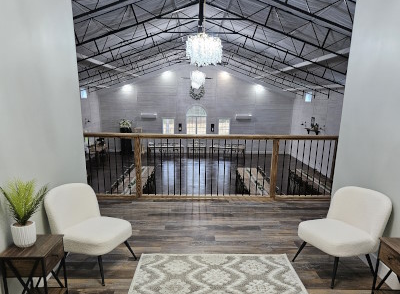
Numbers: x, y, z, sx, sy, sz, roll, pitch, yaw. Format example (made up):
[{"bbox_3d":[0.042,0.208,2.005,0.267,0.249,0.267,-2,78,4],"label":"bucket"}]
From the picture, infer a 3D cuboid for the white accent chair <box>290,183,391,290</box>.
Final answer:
[{"bbox_3d":[1.332,0.827,2.539,0.630,0.760,0.530,-5,13,-28],"label":"white accent chair"}]

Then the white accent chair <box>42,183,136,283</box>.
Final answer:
[{"bbox_3d":[-1.008,0.788,2.549,0.630,0.760,0.530,7,13,27],"label":"white accent chair"}]

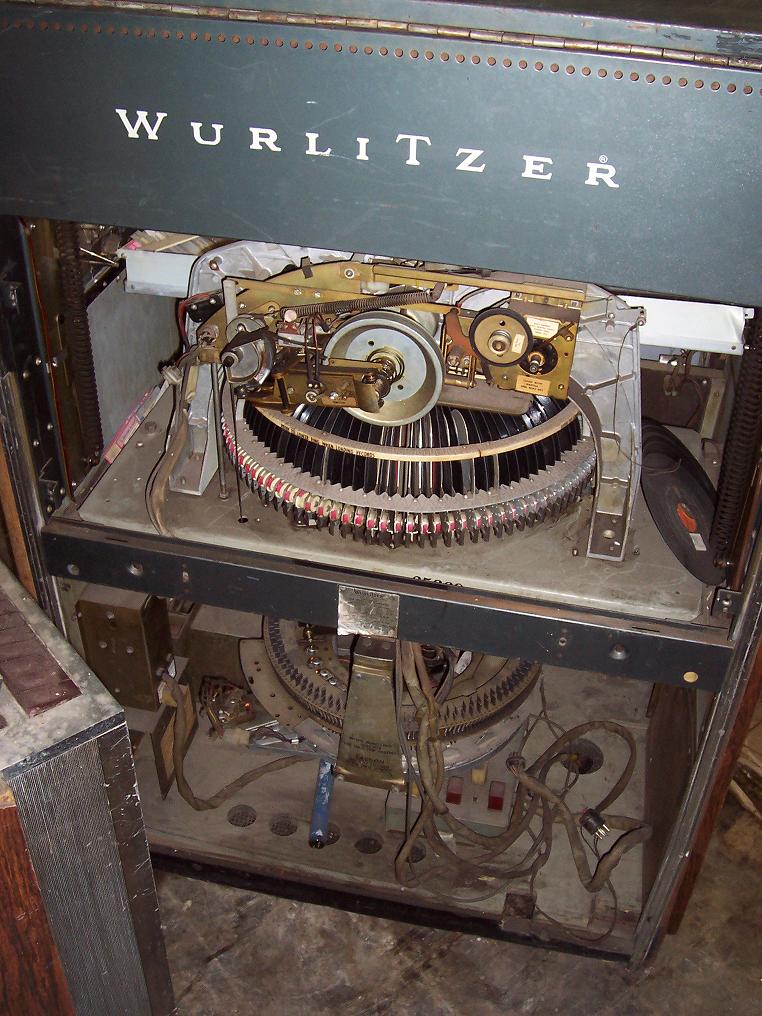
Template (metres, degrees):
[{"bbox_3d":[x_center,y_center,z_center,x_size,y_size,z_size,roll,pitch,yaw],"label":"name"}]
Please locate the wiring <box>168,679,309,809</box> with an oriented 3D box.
[{"bbox_3d":[-0.227,0.336,1.647,0.209,0.237,0.165,9,38,9],"label":"wiring"}]

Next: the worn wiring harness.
[{"bbox_3d":[0.212,0.322,1.507,0.392,0.452,0.270,9,38,9],"label":"worn wiring harness"}]

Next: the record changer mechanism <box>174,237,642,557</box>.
[{"bbox_3d":[0.054,-0.209,1.379,0.592,0.300,0.490,9,38,9],"label":"record changer mechanism"}]

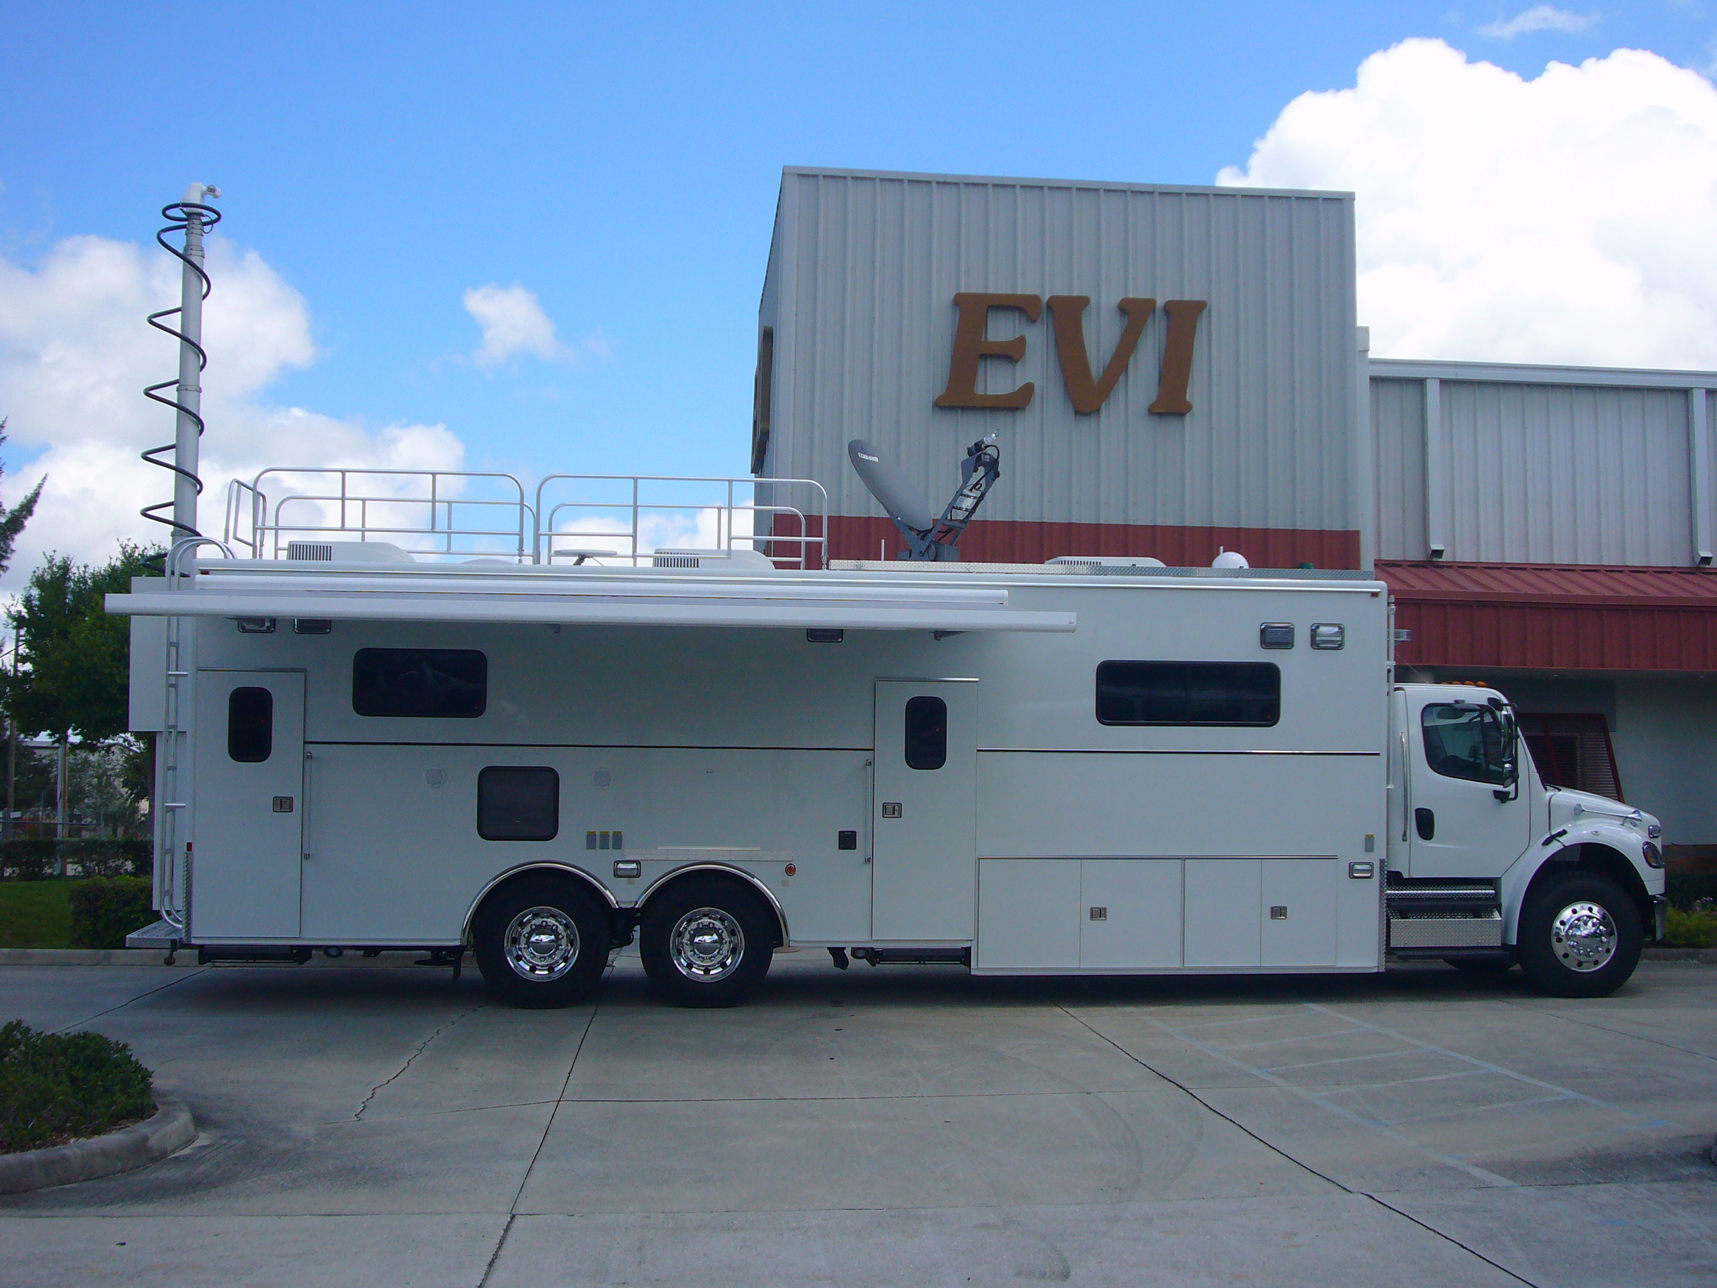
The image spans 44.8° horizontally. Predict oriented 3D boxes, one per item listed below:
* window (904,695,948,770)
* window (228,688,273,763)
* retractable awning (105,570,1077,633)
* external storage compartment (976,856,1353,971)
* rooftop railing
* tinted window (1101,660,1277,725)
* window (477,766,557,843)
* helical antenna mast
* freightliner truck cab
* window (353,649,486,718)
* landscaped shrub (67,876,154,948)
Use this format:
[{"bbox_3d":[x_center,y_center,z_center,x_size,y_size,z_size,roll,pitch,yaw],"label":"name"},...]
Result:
[{"bbox_3d":[0.550,0.729,16.961,0.360,0.610,0.050,1,-4,-7],"label":"window"},{"bbox_3d":[-4.746,0.631,16.269,0.343,0.591,0.060,1,-4,-5],"label":"window"},{"bbox_3d":[-1.830,-0.310,15.341,6.500,0.560,2.740,1,-4,-7],"label":"retractable awning"},{"bbox_3d":[2.443,2.223,17.335,3.100,0.930,0.500,1,-4,-7],"label":"external storage compartment"},{"bbox_3d":[-2.690,-0.926,17.490,4.780,0.790,1.800,1,-4,-5],"label":"rooftop railing"},{"bbox_3d":[2.680,0.405,16.927,1.530,0.531,0.060,1,-4,-5],"label":"tinted window"},{"bbox_3d":[-2.677,1.258,16.409,0.637,0.588,0.060,1,-4,-5],"label":"window"},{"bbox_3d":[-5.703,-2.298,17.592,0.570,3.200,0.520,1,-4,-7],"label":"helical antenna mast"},{"bbox_3d":[5.425,1.702,18.342,2.500,2.580,2.450,1,-4,-5],"label":"freightliner truck cab"},{"bbox_3d":[-3.450,0.307,16.401,1.042,0.541,0.060,1,-4,-5],"label":"window"},{"bbox_3d":[-6.980,2.570,20.200,1.100,0.700,0.900,1,-4,-5],"label":"landscaped shrub"}]

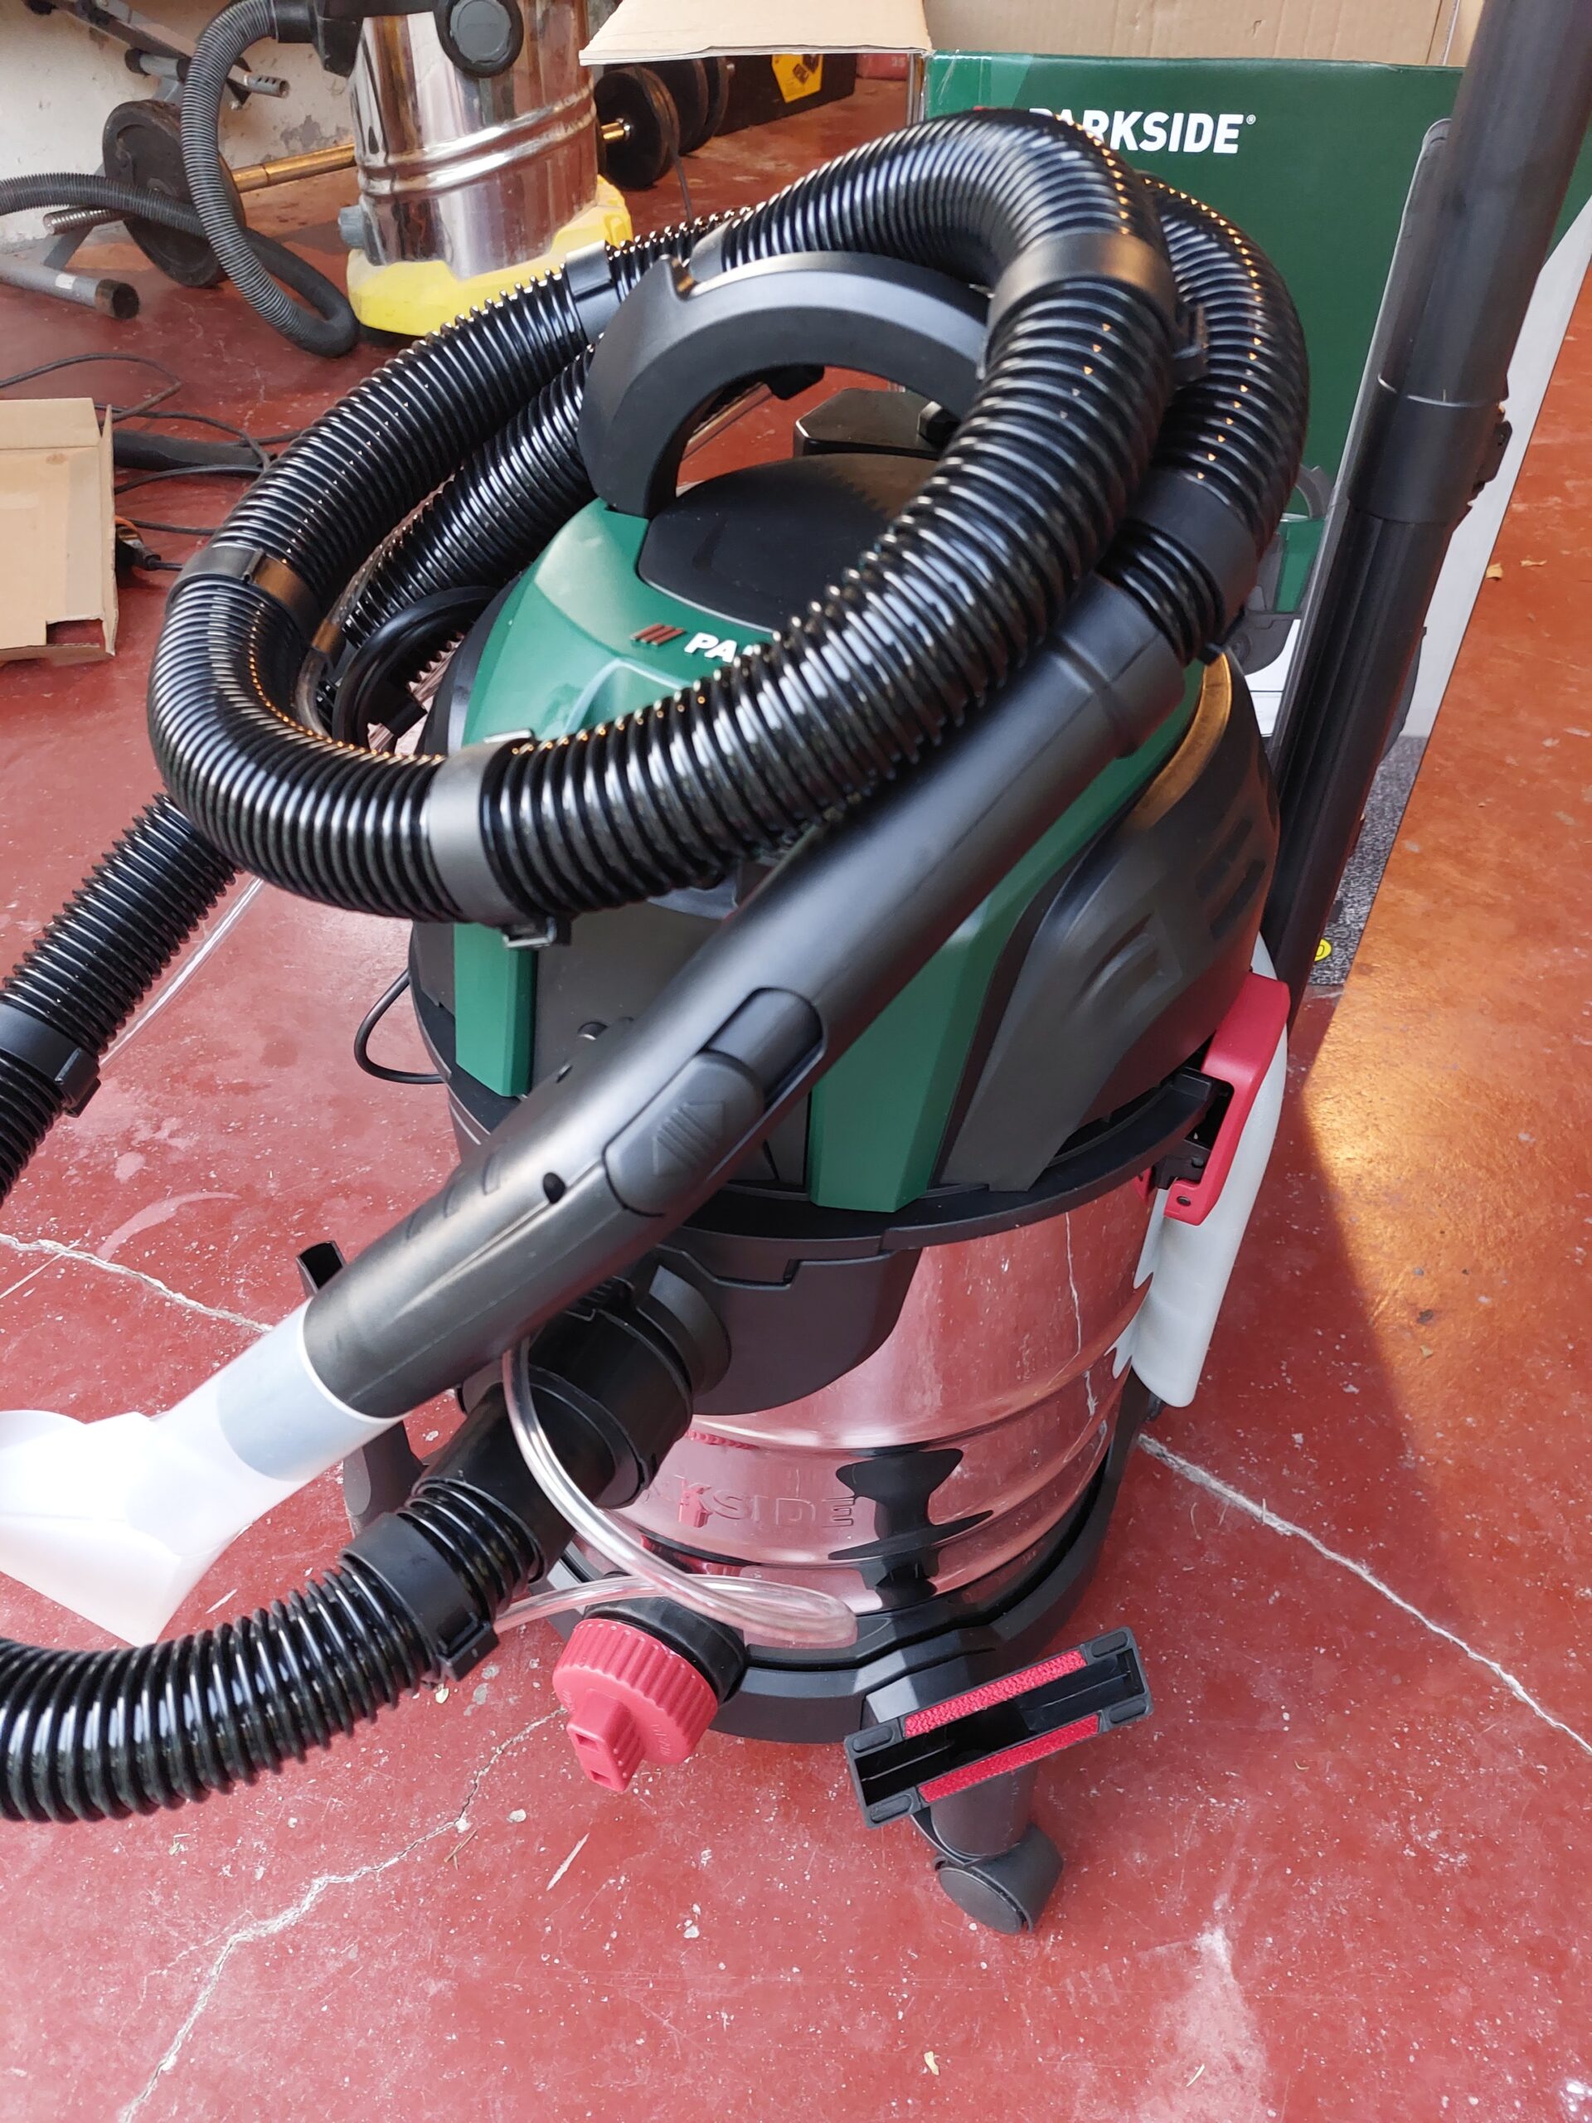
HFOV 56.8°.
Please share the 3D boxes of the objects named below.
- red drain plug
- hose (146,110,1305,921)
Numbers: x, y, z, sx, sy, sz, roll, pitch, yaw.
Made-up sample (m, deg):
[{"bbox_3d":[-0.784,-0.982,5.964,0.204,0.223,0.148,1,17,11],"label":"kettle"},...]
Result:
[{"bbox_3d":[-0.068,0.251,0.568,0.064,0.064,0.036,17,46,17],"label":"red drain plug"},{"bbox_3d":[-0.017,-0.210,0.506,0.410,0.205,0.395,0,43,0],"label":"hose"}]

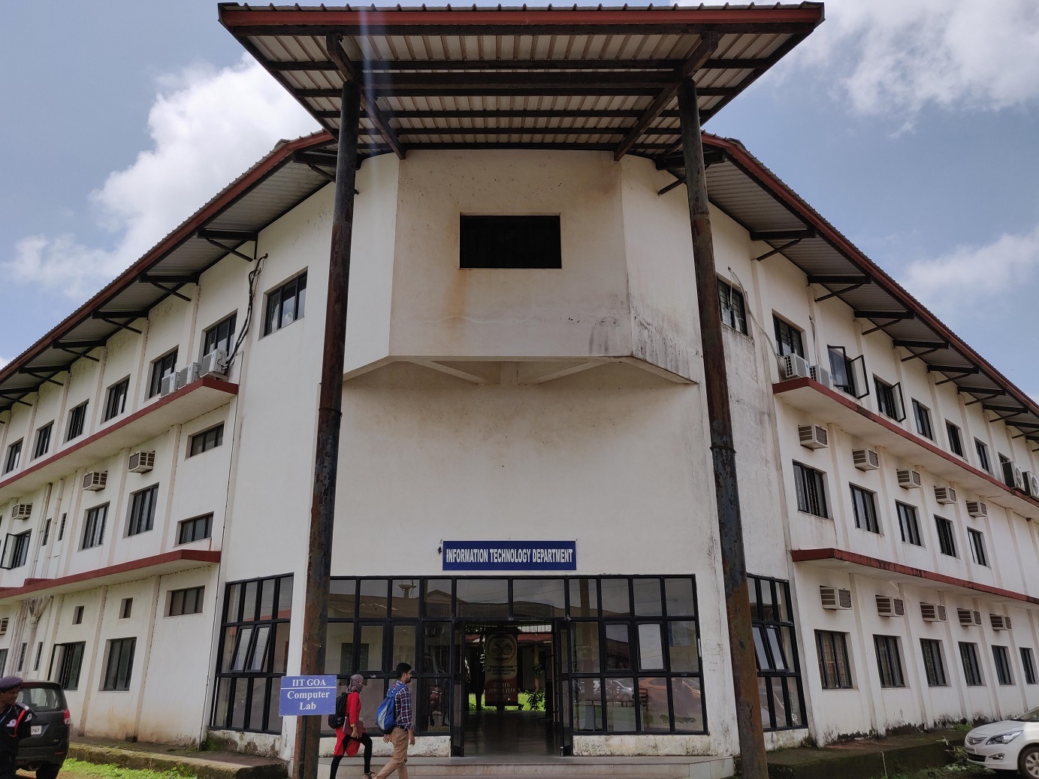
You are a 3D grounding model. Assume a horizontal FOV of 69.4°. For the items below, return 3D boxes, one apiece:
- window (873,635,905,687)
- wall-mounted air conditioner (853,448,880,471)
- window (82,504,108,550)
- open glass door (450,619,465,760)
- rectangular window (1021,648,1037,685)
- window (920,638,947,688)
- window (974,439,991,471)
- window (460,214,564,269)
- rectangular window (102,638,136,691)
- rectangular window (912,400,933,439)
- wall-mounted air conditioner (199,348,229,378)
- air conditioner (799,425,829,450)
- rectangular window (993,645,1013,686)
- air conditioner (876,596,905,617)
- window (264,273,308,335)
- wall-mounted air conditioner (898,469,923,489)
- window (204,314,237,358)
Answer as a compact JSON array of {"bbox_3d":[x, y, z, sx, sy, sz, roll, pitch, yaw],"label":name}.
[{"bbox_3d":[8.534,6.291,17.338,1.530,1.125,0.120,19,-27,-40],"label":"window"},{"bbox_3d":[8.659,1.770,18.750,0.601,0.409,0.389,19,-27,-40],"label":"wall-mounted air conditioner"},{"bbox_3d":[-12.350,4.044,21.976,1.878,1.261,0.160,-18,-27,38],"label":"window"},{"bbox_3d":[-1.079,5.263,13.286,0.240,2.250,0.090,0,-21,-1],"label":"open glass door"},{"bbox_3d":[18.708,10.167,27.601,1.736,1.251,0.120,19,-28,-41],"label":"rectangular window"},{"bbox_3d":[11.149,7.383,20.246,1.632,1.178,0.150,19,-28,-40],"label":"window"},{"bbox_3d":[19.018,2.778,30.852,1.721,1.298,0.120,19,-28,-41],"label":"window"},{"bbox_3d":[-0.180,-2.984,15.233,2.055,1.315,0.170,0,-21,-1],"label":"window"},{"bbox_3d":[-9.829,6.794,18.528,1.811,1.210,0.160,-18,-27,38],"label":"rectangular window"},{"bbox_3d":[13.924,1.109,25.942,1.784,1.280,0.160,19,-28,-41],"label":"rectangular window"},{"bbox_3d":[-7.395,-0.587,18.157,0.685,0.555,0.268,-18,-27,38],"label":"wall-mounted air conditioner"},{"bbox_3d":[7.067,1.165,18.002,0.650,0.435,0.400,19,-28,-40],"label":"air conditioner"},{"bbox_3d":[14.670,8.403,22.858,1.530,1.125,0.120,19,-27,-40],"label":"rectangular window"},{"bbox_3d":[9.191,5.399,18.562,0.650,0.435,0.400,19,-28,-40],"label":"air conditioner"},{"bbox_3d":[-5.300,-1.893,17.073,1.871,1.245,0.150,-18,-27,39],"label":"window"},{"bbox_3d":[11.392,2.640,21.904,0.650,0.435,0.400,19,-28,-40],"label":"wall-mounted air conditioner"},{"bbox_3d":[-7.574,-1.154,18.979,1.739,1.221,0.150,-18,-27,39],"label":"window"}]

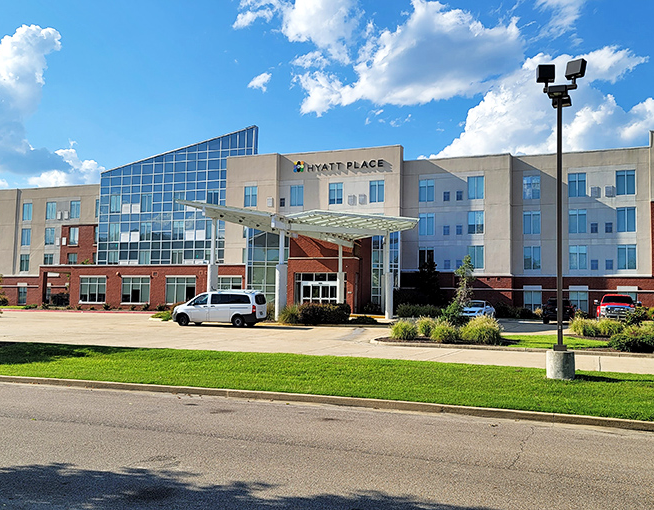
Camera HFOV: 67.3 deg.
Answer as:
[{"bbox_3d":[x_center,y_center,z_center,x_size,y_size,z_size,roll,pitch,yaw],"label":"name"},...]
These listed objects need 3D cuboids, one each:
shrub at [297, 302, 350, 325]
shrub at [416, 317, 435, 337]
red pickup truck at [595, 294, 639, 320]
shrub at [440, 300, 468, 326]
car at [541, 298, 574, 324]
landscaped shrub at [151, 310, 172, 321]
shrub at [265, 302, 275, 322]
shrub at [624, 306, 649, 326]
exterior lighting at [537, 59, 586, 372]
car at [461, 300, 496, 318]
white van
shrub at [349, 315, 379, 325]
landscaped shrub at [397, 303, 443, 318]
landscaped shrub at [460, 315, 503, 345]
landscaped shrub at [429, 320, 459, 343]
[{"bbox_3d":[-0.186,3.370,28.827,2.950,1.130,1.550,0,-3,8],"label":"shrub"},{"bbox_3d":[4.551,3.283,22.572,0.880,0.900,0.880,0,-3,20],"label":"shrub"},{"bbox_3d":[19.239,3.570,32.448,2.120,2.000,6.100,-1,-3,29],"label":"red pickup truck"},{"bbox_3d":[5.639,2.870,21.836,1.200,1.480,1.200,0,-3,20],"label":"shrub"},{"bbox_3d":[15.844,3.784,33.545,1.870,1.700,4.600,0,-3,20],"label":"car"},{"bbox_3d":[-9.787,3.583,29.162,1.400,0.600,1.200,0,-3,20],"label":"landscaped shrub"},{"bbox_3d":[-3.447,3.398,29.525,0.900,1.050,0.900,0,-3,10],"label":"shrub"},{"bbox_3d":[15.333,3.295,24.331,1.100,1.280,1.100,0,-3,20],"label":"shrub"},{"bbox_3d":[5.517,-0.930,11.705,1.050,7.580,1.000,0,-3,20],"label":"exterior lighting"},{"bbox_3d":[9.904,3.714,32.535,1.840,1.460,4.750,-1,-3,28],"label":"car"},{"bbox_3d":[-6.043,2.972,27.592,5.140,1.920,1.950,0,-3,12],"label":"white van"},{"bbox_3d":[2.220,3.793,29.034,1.550,0.520,1.300,0,-3,20],"label":"shrub"},{"bbox_3d":[6.551,3.879,34.771,3.200,1.080,1.300,0,-3,20],"label":"landscaped shrub"},{"bbox_3d":[6.331,2.978,20.126,1.700,1.080,1.600,0,-3,20],"label":"landscaped shrub"},{"bbox_3d":[4.990,3.201,20.767,1.200,0.880,1.200,0,-3,20],"label":"landscaped shrub"}]

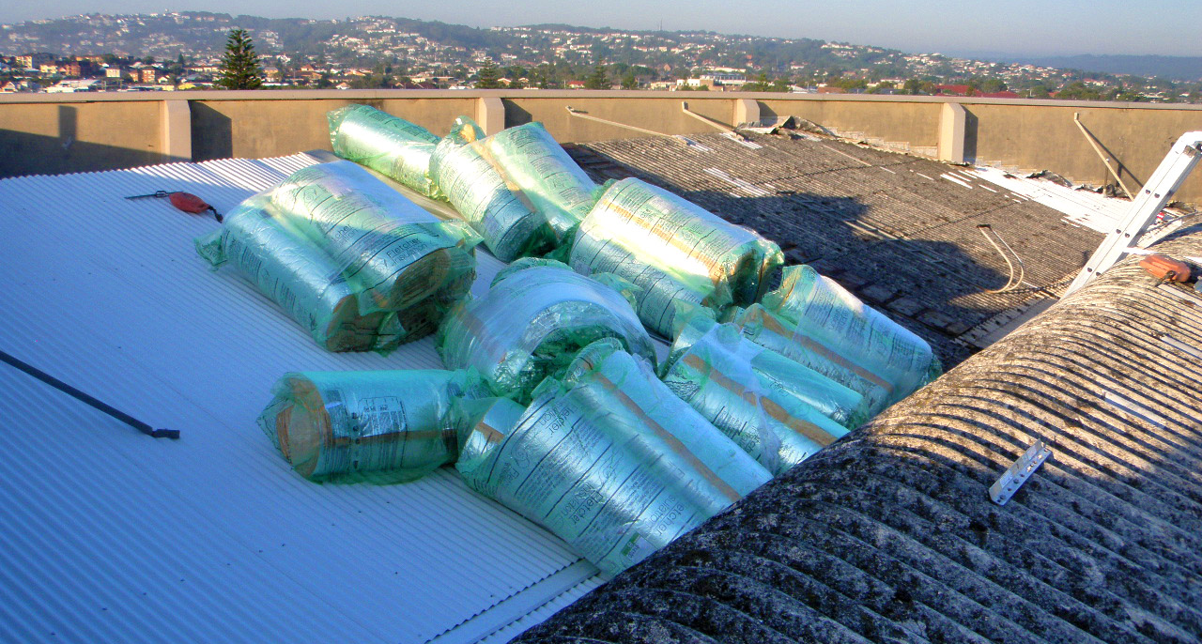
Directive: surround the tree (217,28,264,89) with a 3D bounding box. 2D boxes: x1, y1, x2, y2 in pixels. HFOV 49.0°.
[{"bbox_3d":[-47.900,-31.800,176.360,6.000,14.500,6.000,-2,11,-15],"label":"tree"}]

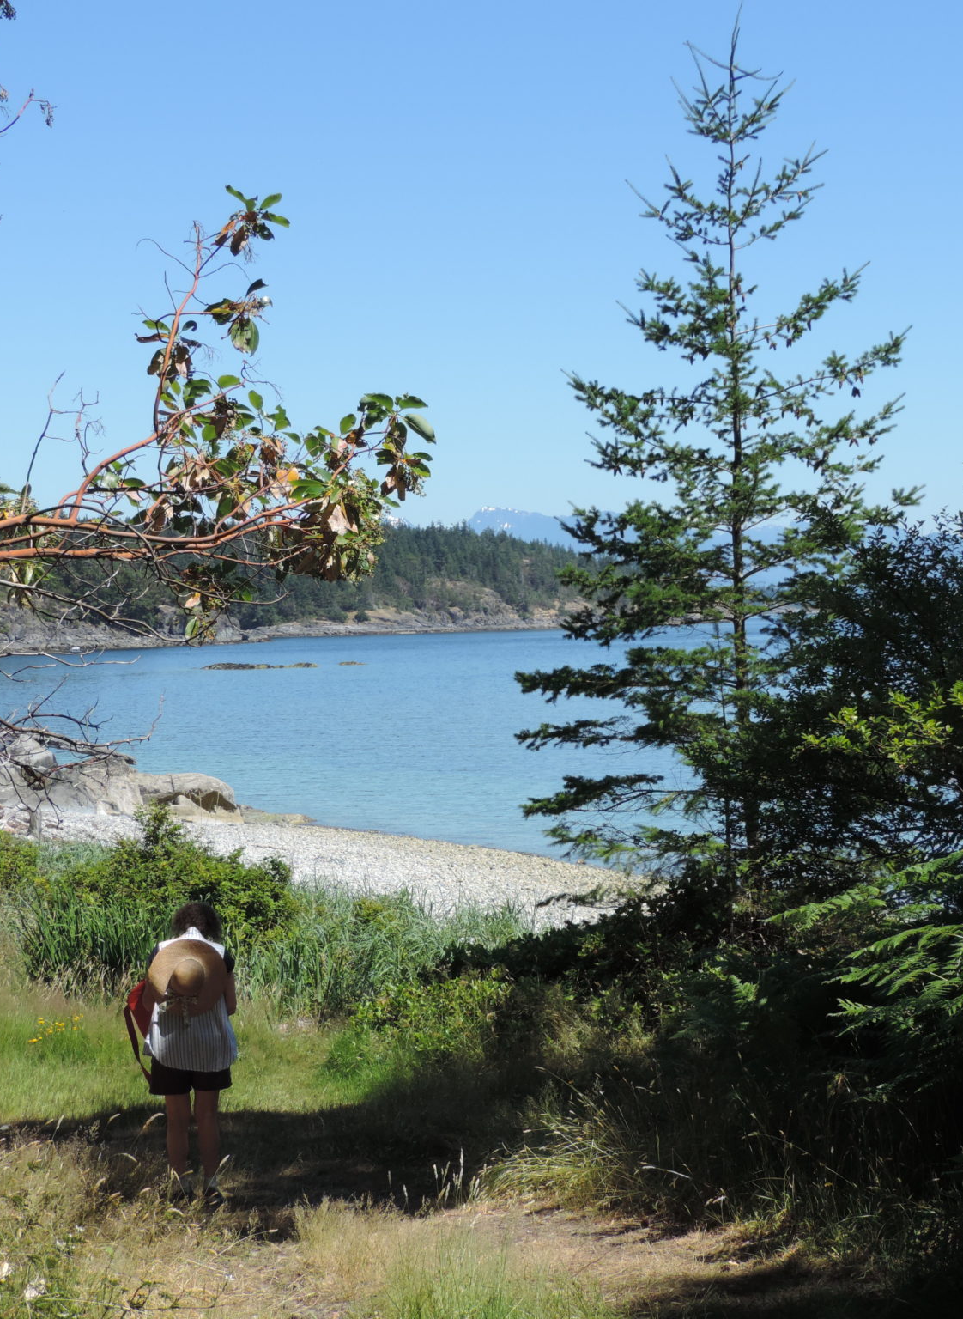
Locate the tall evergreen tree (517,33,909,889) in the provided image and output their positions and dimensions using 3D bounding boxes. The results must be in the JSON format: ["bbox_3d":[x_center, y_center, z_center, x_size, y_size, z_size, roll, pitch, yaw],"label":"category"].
[{"bbox_3d":[2.123,-1.762,19.800,3.600,7.900,3.500,0,2,0],"label":"tall evergreen tree"}]

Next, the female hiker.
[{"bbox_3d":[-1.544,2.061,11.500,0.510,1.580,0.400,0,2,-3],"label":"female hiker"}]

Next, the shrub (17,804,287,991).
[{"bbox_3d":[-2.814,2.063,18.800,2.350,1.600,2.000,0,2,0],"label":"shrub"}]

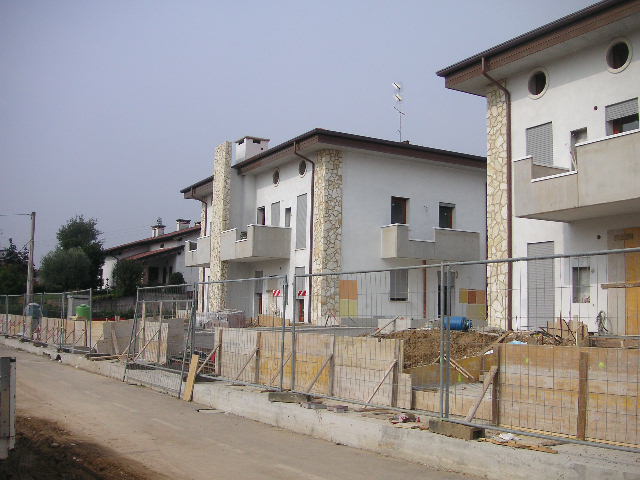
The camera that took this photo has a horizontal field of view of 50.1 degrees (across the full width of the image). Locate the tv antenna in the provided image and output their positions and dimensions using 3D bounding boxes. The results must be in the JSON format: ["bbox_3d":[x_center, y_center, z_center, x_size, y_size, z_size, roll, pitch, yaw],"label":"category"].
[{"bbox_3d":[3.801,-6.150,33.000,0.500,2.900,1.000,-2,-7,28],"label":"tv antenna"}]

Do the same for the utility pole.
[{"bbox_3d":[-16.698,1.796,39.500,0.300,6.740,0.300,5,-7,-29],"label":"utility pole"}]

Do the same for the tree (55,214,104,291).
[{"bbox_3d":[-16.805,1.787,48.000,3.500,7.110,3.500,5,-7,-29],"label":"tree"}]

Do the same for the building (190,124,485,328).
[{"bbox_3d":[0.696,-0.040,35.810,12.000,8.700,16.300,5,-7,-29],"label":"building"}]

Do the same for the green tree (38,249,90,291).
[{"bbox_3d":[-16.060,2.646,43.000,3.300,4.200,3.300,5,-7,-29],"label":"green tree"}]

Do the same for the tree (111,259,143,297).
[{"bbox_3d":[-12.446,3.013,44.000,2.100,3.630,2.100,5,-7,-29],"label":"tree"}]

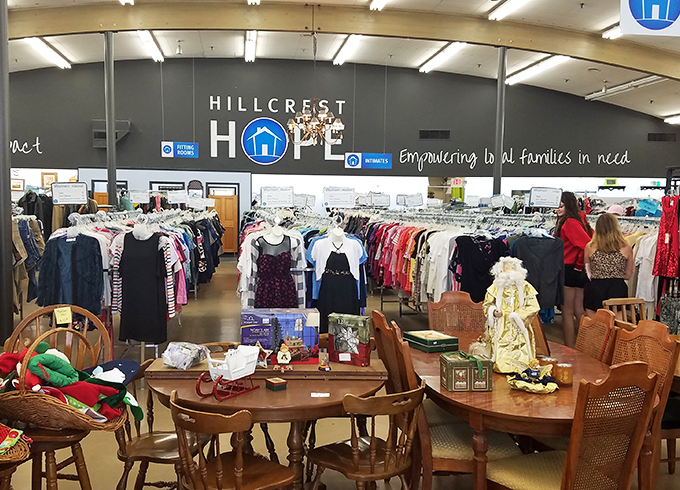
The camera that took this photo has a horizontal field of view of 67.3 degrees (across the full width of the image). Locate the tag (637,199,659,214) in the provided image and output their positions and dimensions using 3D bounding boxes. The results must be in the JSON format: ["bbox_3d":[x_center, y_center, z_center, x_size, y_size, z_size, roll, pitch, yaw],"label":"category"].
[{"bbox_3d":[3.383,-0.417,5.600,0.210,0.128,0.012,28,4,3],"label":"tag"}]

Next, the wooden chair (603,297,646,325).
[{"bbox_3d":[2.340,0.866,3.850,0.520,0.880,0.530,-1,5,-17],"label":"wooden chair"}]

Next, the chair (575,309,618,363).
[{"bbox_3d":[1.300,0.861,3.050,0.550,0.990,0.480,0,4,-11],"label":"chair"}]

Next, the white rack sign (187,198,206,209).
[{"bbox_3d":[-2.192,-0.637,7.800,0.285,0.175,0.020,0,4,-6],"label":"white rack sign"}]

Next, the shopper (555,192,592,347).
[{"bbox_3d":[2.300,0.354,4.945,0.380,1.660,0.430,3,5,27],"label":"shopper"}]

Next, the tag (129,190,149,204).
[{"bbox_3d":[-2.949,-0.705,7.500,0.285,0.180,0.020,0,4,-6],"label":"tag"}]

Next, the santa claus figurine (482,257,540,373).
[{"bbox_3d":[0.875,0.353,2.620,0.285,0.560,0.210,2,4,13],"label":"santa claus figurine"}]

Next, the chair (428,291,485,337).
[{"bbox_3d":[0.816,0.827,3.479,0.470,1.000,0.560,0,5,-2],"label":"chair"}]

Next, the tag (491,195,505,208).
[{"bbox_3d":[2.427,-0.670,7.869,0.220,0.175,0.020,-11,5,4],"label":"tag"}]

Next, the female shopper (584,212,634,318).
[{"bbox_3d":[2.360,0.477,4.500,0.440,1.560,0.320,2,4,16],"label":"female shopper"}]

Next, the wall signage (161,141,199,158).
[{"bbox_3d":[-4.106,-2.458,13.147,0.930,0.400,0.030,0,5,-11],"label":"wall signage"}]

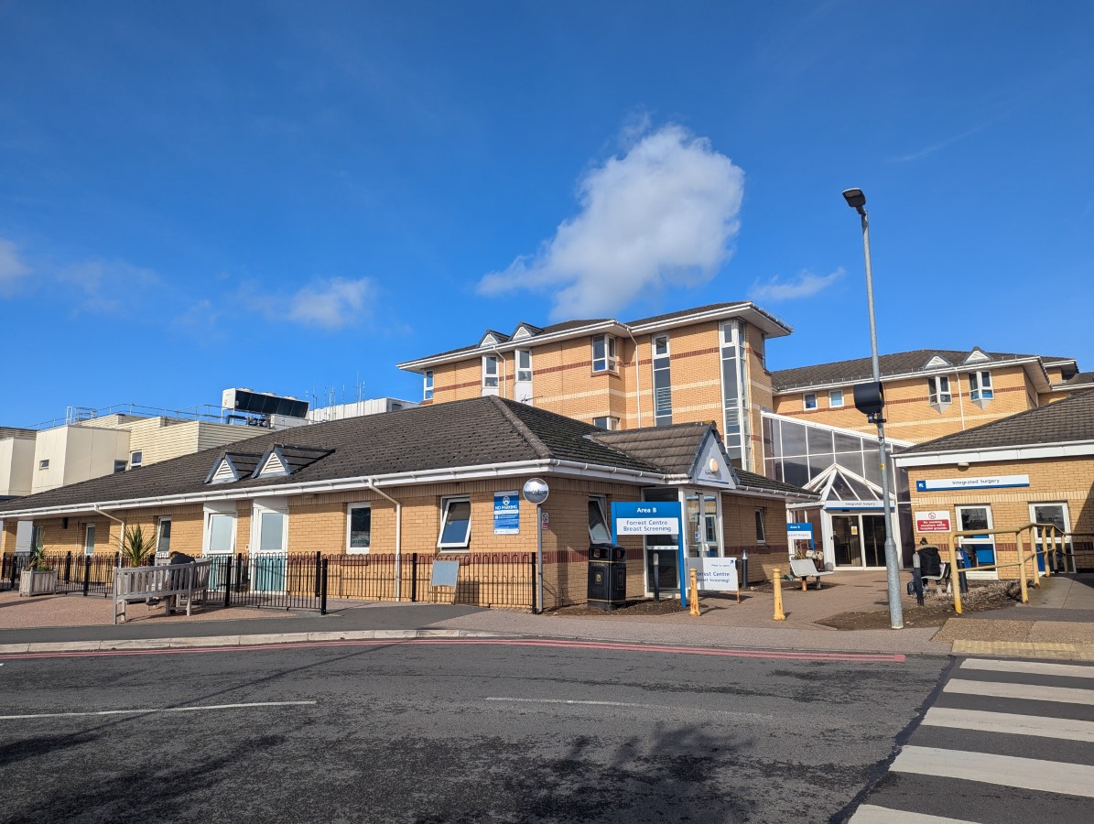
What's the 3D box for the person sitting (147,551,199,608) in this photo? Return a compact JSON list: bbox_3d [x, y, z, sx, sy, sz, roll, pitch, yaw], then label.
[{"bbox_3d":[-6.490,2.968,13.239,0.740,1.050,0.500,1,-10,-10],"label":"person sitting"}]

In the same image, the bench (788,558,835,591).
[{"bbox_3d":[6.312,3.847,18.009,0.560,0.730,1.600,-8,-12,36],"label":"bench"}]

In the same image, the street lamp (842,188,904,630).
[{"bbox_3d":[4.448,-0.122,10.486,0.400,6.080,0.750,-6,-11,27],"label":"street lamp"}]

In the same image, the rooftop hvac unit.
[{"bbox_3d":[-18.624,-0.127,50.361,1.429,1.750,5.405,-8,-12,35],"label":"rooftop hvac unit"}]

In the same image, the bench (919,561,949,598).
[{"bbox_3d":[8.232,3.505,16.190,0.550,0.730,1.550,-8,-12,35],"label":"bench"}]

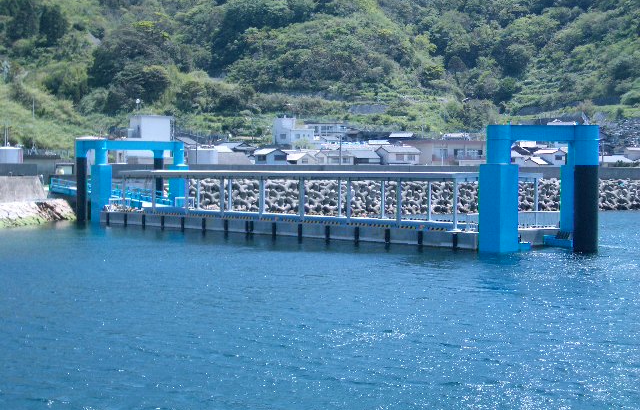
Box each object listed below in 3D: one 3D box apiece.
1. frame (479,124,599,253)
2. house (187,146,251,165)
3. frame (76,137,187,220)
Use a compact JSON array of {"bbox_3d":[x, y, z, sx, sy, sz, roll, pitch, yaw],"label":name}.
[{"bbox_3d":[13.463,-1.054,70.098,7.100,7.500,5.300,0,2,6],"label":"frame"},{"bbox_3d":[-19.000,-8.117,214.849,12.000,6.000,8.000,0,2,-9],"label":"house"},{"bbox_3d":[-18.261,-2.377,110.982,10.000,7.400,5.000,-2,3,-40],"label":"frame"}]

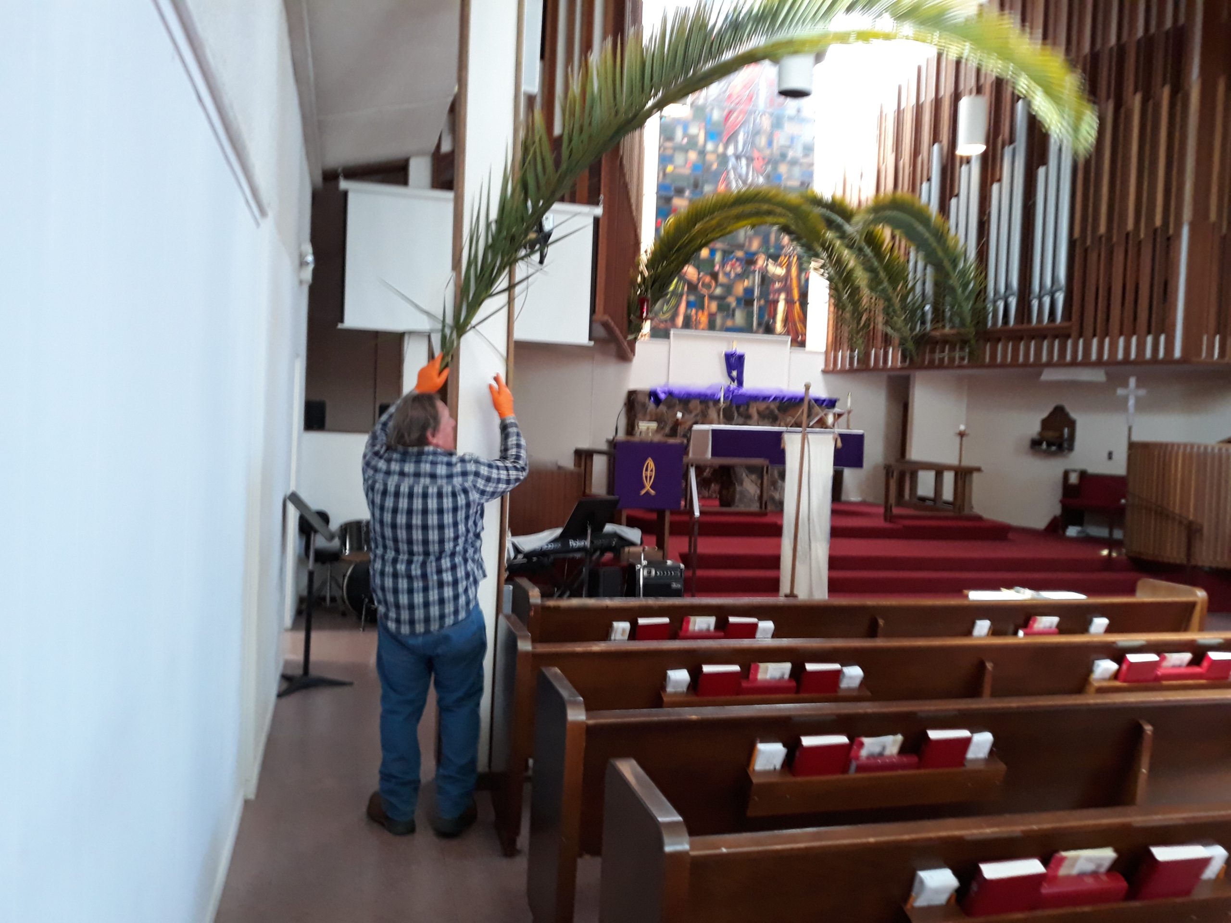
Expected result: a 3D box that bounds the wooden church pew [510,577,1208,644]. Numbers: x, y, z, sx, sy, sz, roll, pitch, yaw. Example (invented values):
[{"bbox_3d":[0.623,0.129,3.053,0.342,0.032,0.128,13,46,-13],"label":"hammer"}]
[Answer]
[{"bbox_3d":[1.349,1.094,5.232,3.800,0.865,0.560,2,2,-15],"label":"wooden church pew"}]

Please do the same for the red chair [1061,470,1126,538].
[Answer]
[{"bbox_3d":[6.349,0.592,12.896,0.500,0.870,1.120,2,2,-15],"label":"red chair"}]

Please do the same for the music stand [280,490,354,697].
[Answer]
[{"bbox_3d":[-1.821,0.775,6.035,0.440,1.170,0.500,2,2,-15],"label":"music stand"}]

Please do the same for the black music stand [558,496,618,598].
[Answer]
[{"bbox_3d":[-0.205,0.815,7.000,0.450,1.140,0.500,4,3,35],"label":"black music stand"}]

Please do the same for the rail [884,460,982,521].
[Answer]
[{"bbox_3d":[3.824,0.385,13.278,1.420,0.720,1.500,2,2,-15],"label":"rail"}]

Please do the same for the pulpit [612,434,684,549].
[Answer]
[{"bbox_3d":[0.256,0.345,9.225,0.670,1.120,0.450,2,2,-15],"label":"pulpit"}]

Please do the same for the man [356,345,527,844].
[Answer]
[{"bbox_3d":[-0.715,0.530,4.104,0.670,1.890,0.550,2,2,-7],"label":"man"}]

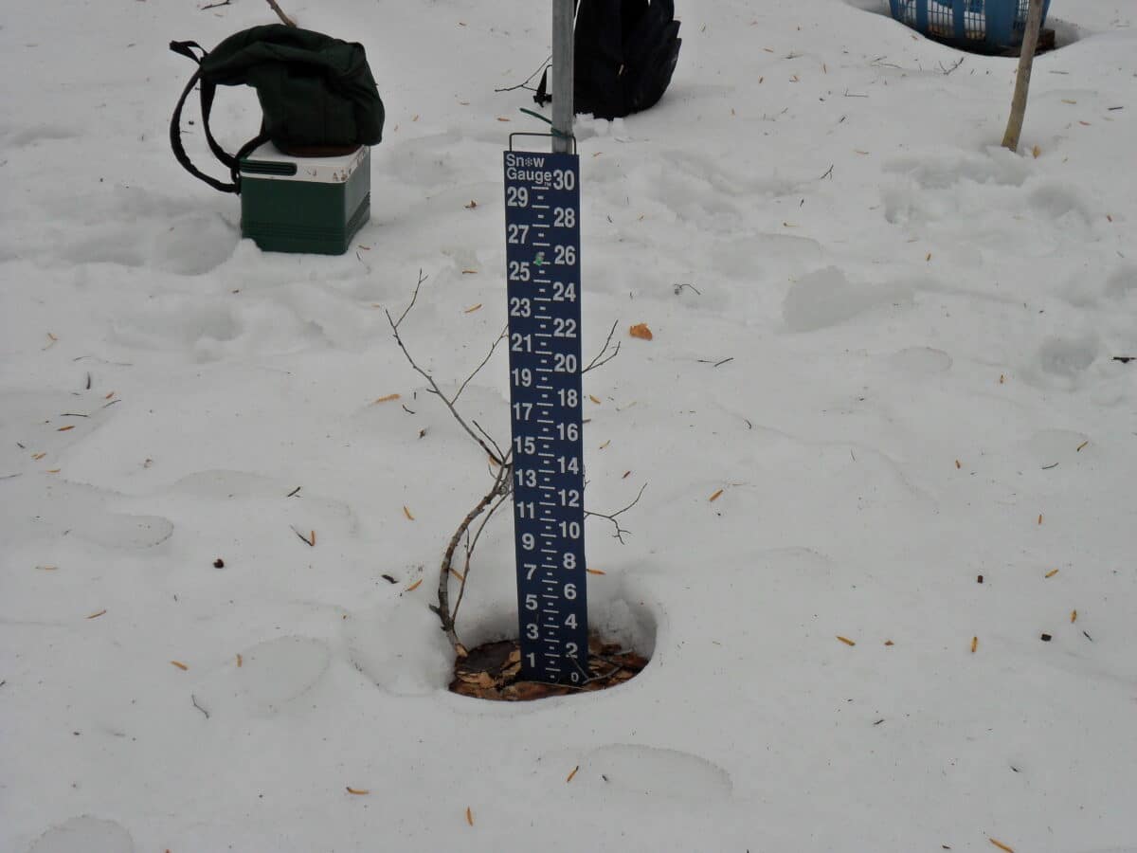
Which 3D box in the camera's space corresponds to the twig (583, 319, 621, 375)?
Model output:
[{"bbox_3d":[0.046,-0.111,2.360,0.050,0.078,0.040,0,28,0],"label":"twig"}]

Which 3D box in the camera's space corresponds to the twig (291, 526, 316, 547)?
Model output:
[{"bbox_3d":[-0.419,0.168,2.682,0.018,0.012,0.064,-19,33,-33],"label":"twig"}]

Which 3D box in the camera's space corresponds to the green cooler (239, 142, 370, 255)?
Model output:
[{"bbox_3d":[-0.583,-0.529,3.816,0.230,0.205,0.250,4,26,4],"label":"green cooler"}]

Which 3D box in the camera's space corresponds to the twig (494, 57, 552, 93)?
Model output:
[{"bbox_3d":[-0.128,-0.979,4.750,0.163,0.090,0.090,0,28,0],"label":"twig"}]

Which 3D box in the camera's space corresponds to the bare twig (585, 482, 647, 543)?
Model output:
[{"bbox_3d":[0.066,0.121,2.420,0.088,0.085,0.060,0,28,0],"label":"bare twig"}]

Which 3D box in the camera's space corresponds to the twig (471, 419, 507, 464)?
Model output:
[{"bbox_3d":[-0.112,0.022,2.380,0.050,0.066,0.035,0,28,0],"label":"twig"}]

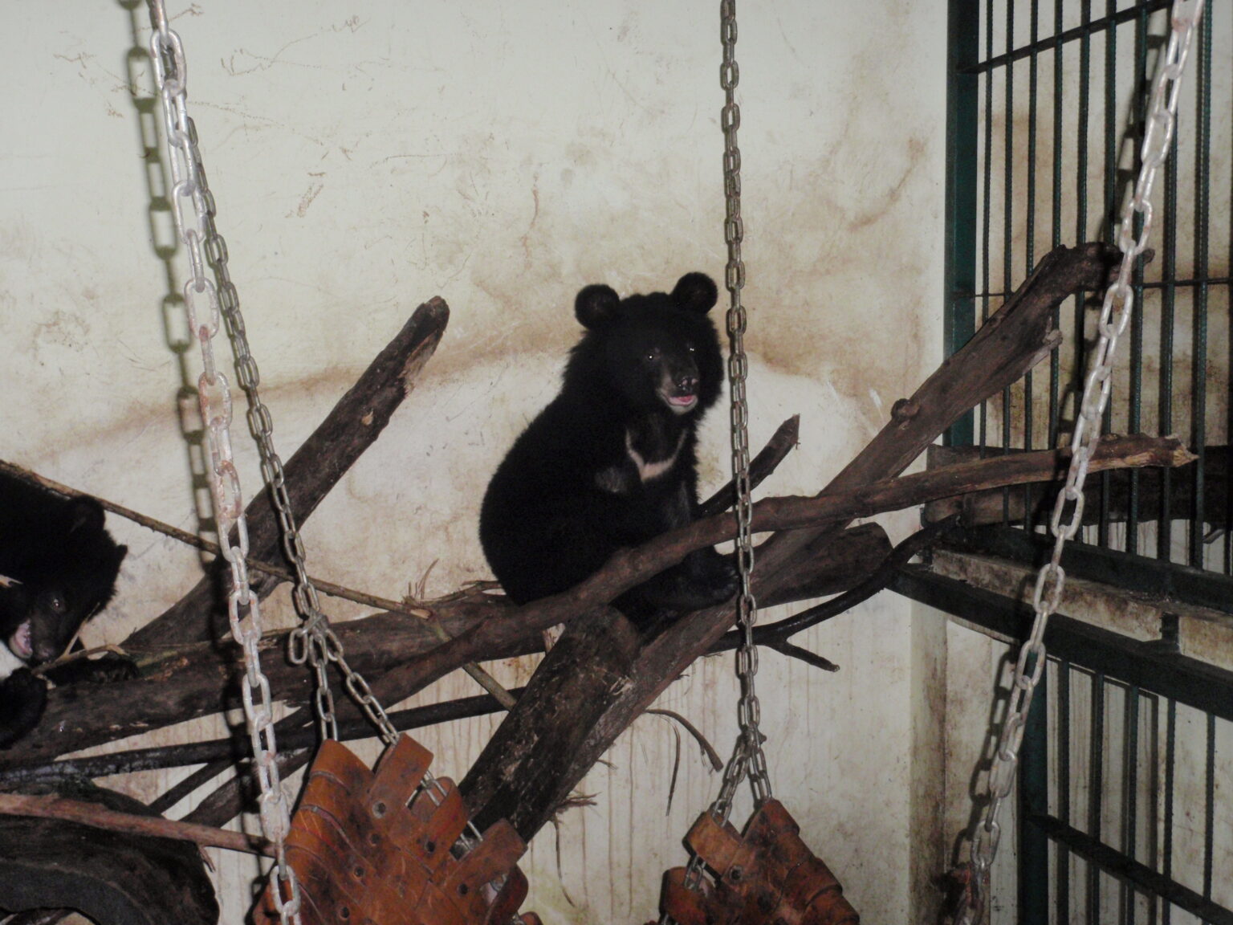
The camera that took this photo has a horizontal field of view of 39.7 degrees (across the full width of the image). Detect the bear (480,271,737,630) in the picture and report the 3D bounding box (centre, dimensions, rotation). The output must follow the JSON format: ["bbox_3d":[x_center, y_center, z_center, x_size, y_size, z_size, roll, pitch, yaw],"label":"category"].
[{"bbox_3d":[-0.016,-0.023,3.240,0.480,0.670,0.370,4,6,44],"label":"bear"}]

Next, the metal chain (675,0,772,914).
[{"bbox_3d":[0.178,-0.060,2.900,0.150,1.580,0.090,-1,-13,0],"label":"metal chain"}]

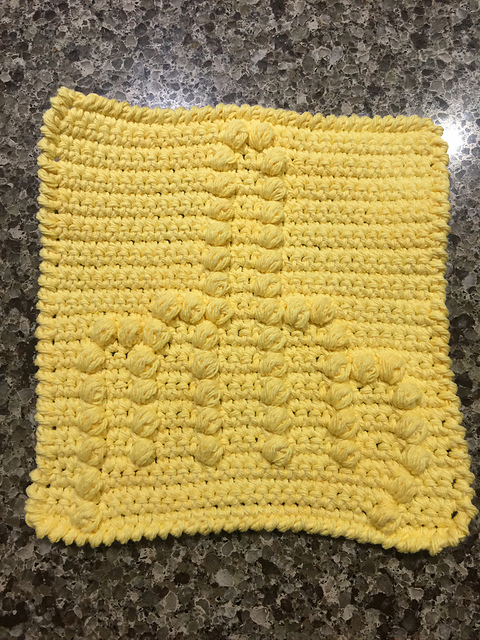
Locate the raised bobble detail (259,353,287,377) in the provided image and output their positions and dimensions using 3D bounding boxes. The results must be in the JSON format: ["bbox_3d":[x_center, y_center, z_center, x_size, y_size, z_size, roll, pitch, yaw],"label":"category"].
[{"bbox_3d":[0.017,0.024,0.283,0.014,0.009,0.013,0,81,0],"label":"raised bobble detail"}]

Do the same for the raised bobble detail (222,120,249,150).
[{"bbox_3d":[-0.002,-0.106,0.310,0.015,0.008,0.018,0,81,0],"label":"raised bobble detail"}]

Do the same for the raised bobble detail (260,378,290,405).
[{"bbox_3d":[0.019,0.038,0.282,0.015,0.009,0.014,0,78,0],"label":"raised bobble detail"}]

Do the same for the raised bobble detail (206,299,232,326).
[{"bbox_3d":[-0.011,-0.004,0.294,0.013,0.008,0.015,0,81,0],"label":"raised bobble detail"}]

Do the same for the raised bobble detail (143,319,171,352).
[{"bbox_3d":[-0.046,0.009,0.299,0.016,0.009,0.018,0,81,0],"label":"raised bobble detail"}]

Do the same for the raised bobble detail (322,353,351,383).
[{"bbox_3d":[0.050,0.025,0.283,0.015,0.009,0.015,0,81,0],"label":"raised bobble detail"}]

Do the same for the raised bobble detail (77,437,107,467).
[{"bbox_3d":[-0.077,0.069,0.281,0.015,0.010,0.015,0,78,0],"label":"raised bobble detail"}]

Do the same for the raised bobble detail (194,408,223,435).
[{"bbox_3d":[-0.017,0.054,0.284,0.015,0.008,0.014,0,81,0],"label":"raised bobble detail"}]

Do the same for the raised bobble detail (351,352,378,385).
[{"bbox_3d":[0.069,0.027,0.296,0.016,0.009,0.017,0,81,0],"label":"raised bobble detail"}]

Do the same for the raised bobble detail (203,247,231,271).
[{"bbox_3d":[-0.013,-0.035,0.302,0.015,0.010,0.013,0,78,0],"label":"raised bobble detail"}]

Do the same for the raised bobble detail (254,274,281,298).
[{"bbox_3d":[0.015,-0.019,0.303,0.014,0.009,0.014,0,81,0],"label":"raised bobble detail"}]

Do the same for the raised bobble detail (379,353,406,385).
[{"bbox_3d":[0.082,0.026,0.289,0.015,0.008,0.017,0,81,0],"label":"raised bobble detail"}]

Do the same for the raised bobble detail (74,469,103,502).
[{"bbox_3d":[-0.077,0.085,0.274,0.014,0.009,0.016,0,81,0],"label":"raised bobble detail"}]

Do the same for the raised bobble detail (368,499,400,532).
[{"bbox_3d":[0.072,0.098,0.269,0.016,0.009,0.017,0,78,0],"label":"raised bobble detail"}]

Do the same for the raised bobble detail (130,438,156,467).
[{"bbox_3d":[-0.050,0.069,0.281,0.014,0.010,0.014,0,78,0],"label":"raised bobble detail"}]

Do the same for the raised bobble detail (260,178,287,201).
[{"bbox_3d":[0.019,-0.076,0.310,0.016,0.010,0.013,0,78,0],"label":"raised bobble detail"}]

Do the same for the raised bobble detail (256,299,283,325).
[{"bbox_3d":[0.016,-0.005,0.294,0.014,0.008,0.014,0,81,0],"label":"raised bobble detail"}]

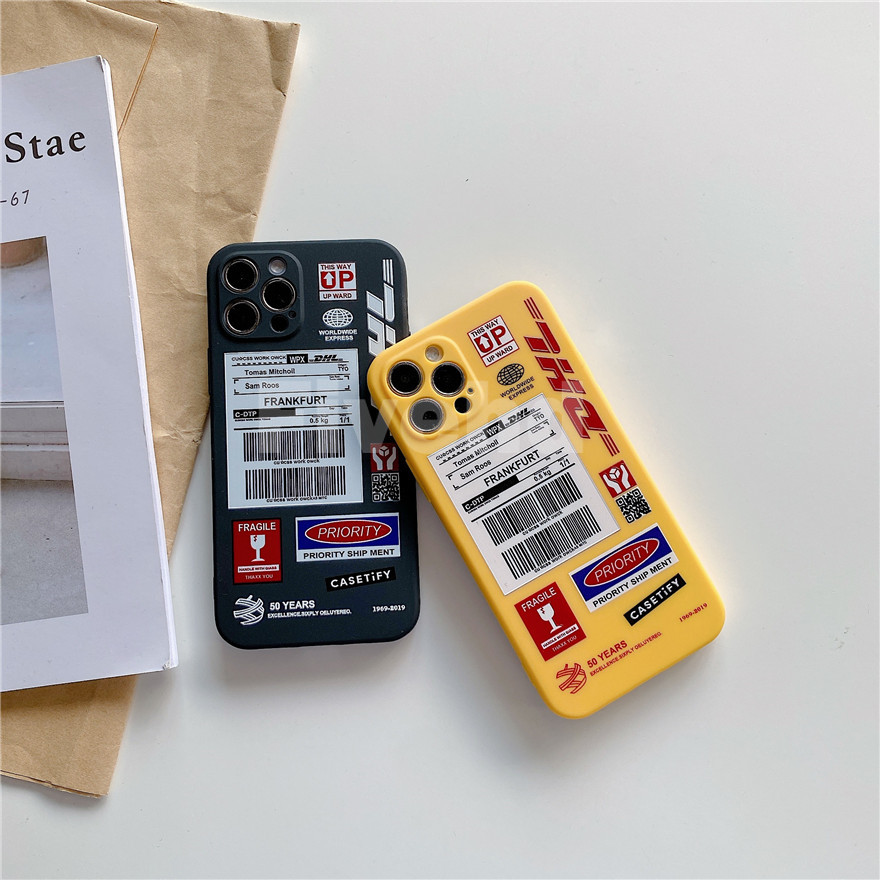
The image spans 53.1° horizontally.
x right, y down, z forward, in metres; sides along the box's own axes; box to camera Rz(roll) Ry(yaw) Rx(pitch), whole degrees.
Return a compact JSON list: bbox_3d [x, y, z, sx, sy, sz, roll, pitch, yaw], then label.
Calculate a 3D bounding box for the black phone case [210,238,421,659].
[{"bbox_3d":[-0.047,0.000,0.328,0.075,0.011,0.150,-2,85,-4],"label":"black phone case"}]

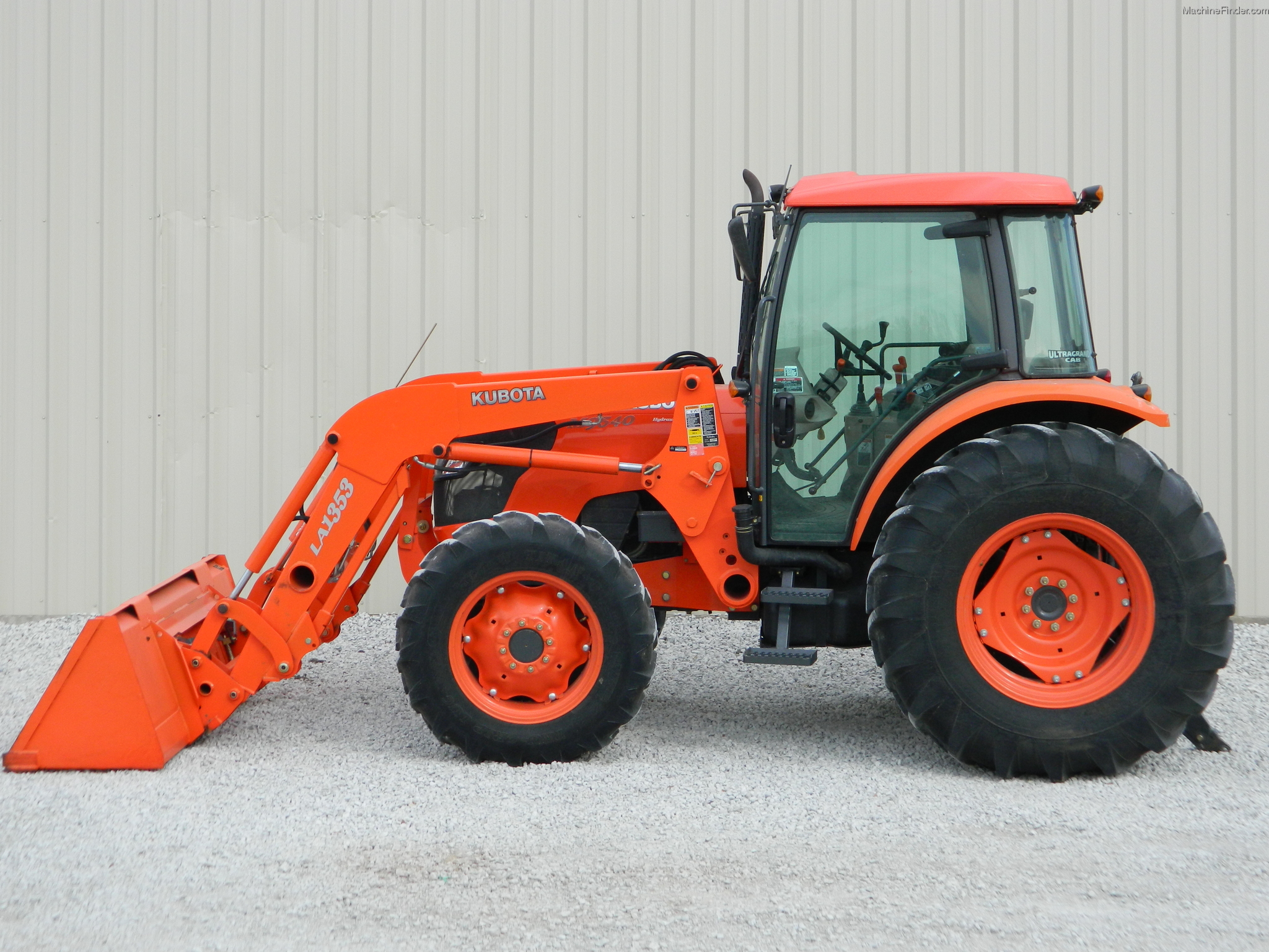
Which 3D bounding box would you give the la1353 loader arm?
[{"bbox_3d":[-1.032,0.316,11.894,3.210,1.720,2.160,0,5,3],"label":"la1353 loader arm"}]

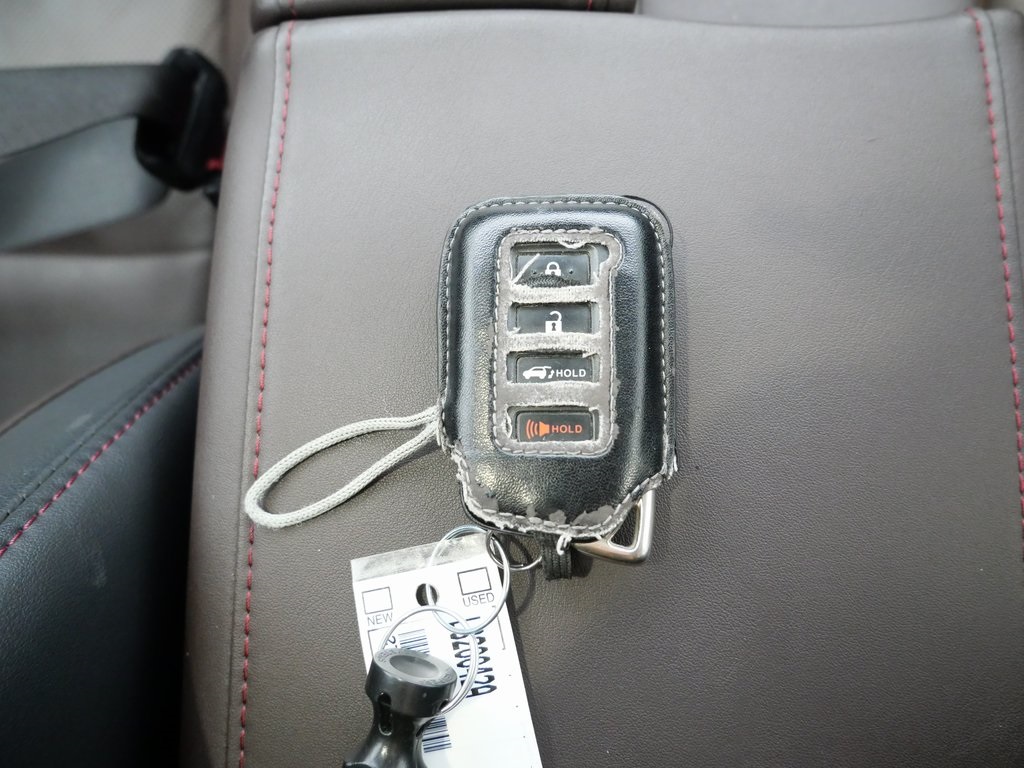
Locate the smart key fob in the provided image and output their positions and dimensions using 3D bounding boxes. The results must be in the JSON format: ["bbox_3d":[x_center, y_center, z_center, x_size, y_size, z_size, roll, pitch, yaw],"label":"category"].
[{"bbox_3d":[0.011,-0.001,0.170,0.056,0.020,0.090,0,81,0],"label":"smart key fob"}]

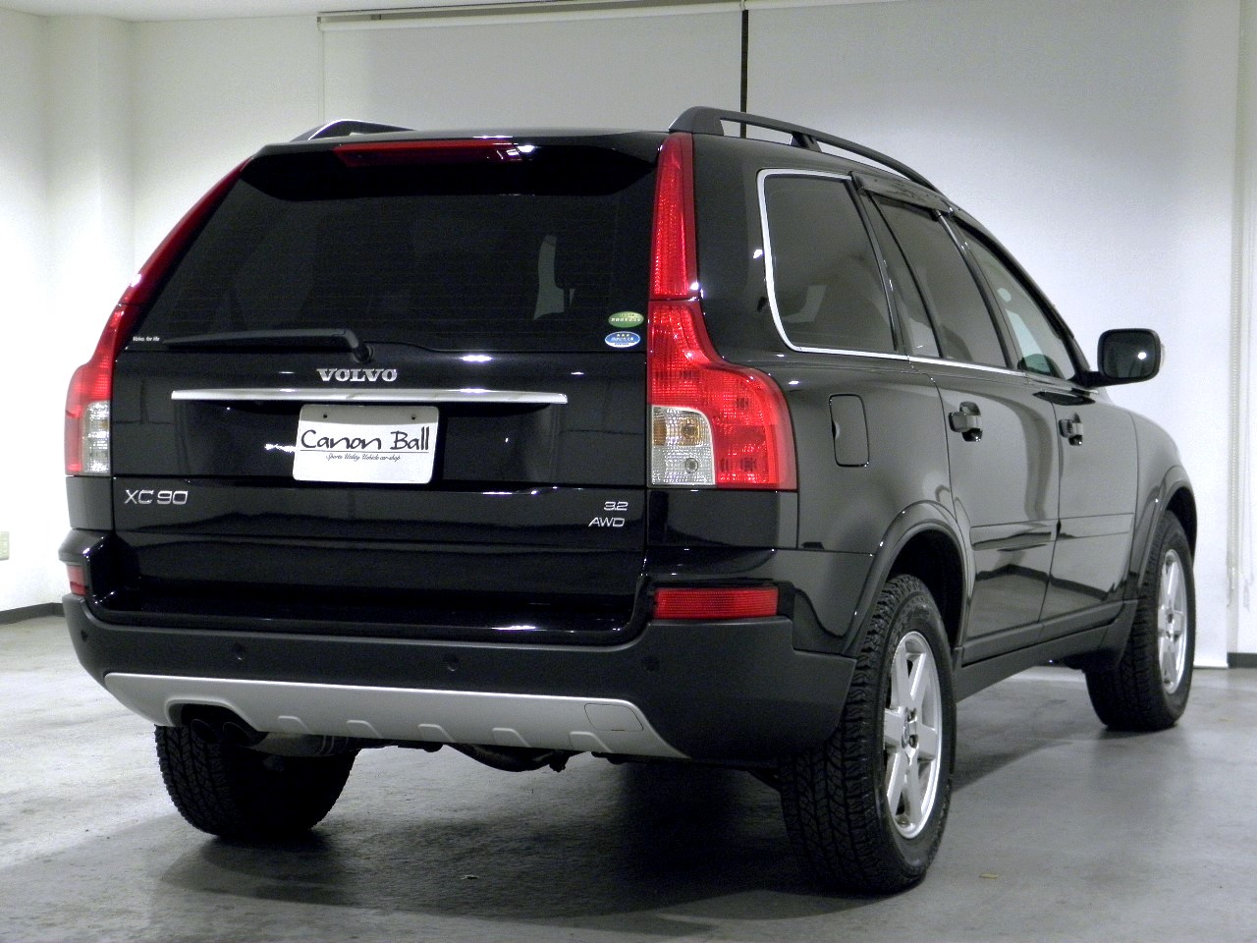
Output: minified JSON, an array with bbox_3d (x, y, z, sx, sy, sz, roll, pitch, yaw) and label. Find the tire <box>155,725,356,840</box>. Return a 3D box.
[{"bbox_3d":[-0.933,0.563,6.334,0.240,0.730,0.730,1,2,24],"label":"tire"}]

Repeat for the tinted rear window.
[{"bbox_3d":[-0.484,-0.468,5.300,1.260,0.500,0.080,1,-34,24],"label":"tinted rear window"}]

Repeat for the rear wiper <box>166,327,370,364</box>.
[{"bbox_3d":[-0.775,-0.267,5.230,0.535,0.070,0.090,1,2,24],"label":"rear wiper"}]

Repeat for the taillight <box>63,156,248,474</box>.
[{"bbox_3d":[-1.100,-0.362,5.632,0.382,0.748,0.430,1,2,24],"label":"taillight"}]

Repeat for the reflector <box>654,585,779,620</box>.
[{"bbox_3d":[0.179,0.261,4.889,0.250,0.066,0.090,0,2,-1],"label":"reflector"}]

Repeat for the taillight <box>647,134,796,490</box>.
[{"bbox_3d":[0.171,-0.339,5.065,0.382,0.748,0.430,1,2,24],"label":"taillight"}]

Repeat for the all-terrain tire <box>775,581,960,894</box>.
[{"bbox_3d":[0.554,0.591,5.670,0.240,0.730,0.730,1,2,24],"label":"all-terrain tire"}]

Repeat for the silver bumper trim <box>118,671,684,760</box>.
[{"bbox_3d":[-0.565,0.493,5.158,1.460,0.135,0.160,1,2,24],"label":"silver bumper trim"}]

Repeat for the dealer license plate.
[{"bbox_3d":[-0.551,-0.057,5.166,0.330,0.165,0.012,1,-11,24],"label":"dealer license plate"}]

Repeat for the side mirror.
[{"bbox_3d":[1.503,-0.343,7.425,0.220,0.172,0.140,1,2,24],"label":"side mirror"}]

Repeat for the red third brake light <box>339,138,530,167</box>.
[{"bbox_3d":[-0.449,-0.686,5.370,0.460,0.050,0.060,1,2,24],"label":"red third brake light"}]

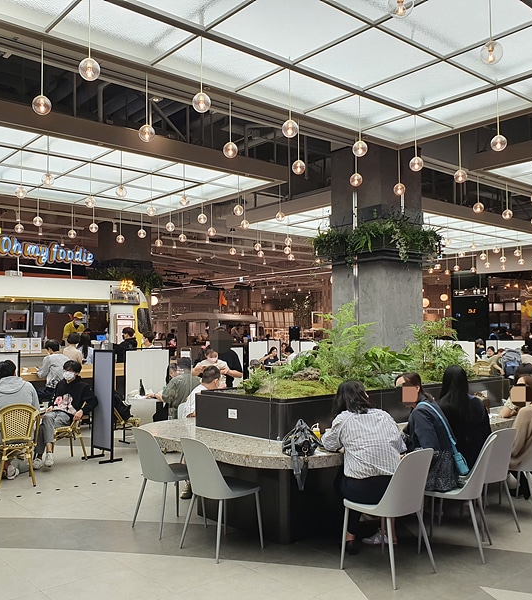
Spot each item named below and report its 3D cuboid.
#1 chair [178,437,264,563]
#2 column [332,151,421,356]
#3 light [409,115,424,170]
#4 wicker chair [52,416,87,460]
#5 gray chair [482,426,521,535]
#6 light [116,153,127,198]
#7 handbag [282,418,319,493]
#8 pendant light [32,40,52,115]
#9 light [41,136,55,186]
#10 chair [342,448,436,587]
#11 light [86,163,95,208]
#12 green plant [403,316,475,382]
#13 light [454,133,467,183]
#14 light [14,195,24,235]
[{"bbox_3d":[-0.346,1.395,4.359,0.460,0.820,0.530,-2,-3,45],"label":"chair"},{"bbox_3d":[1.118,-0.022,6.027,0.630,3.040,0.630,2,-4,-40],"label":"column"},{"bbox_3d":[1.728,-1.795,6.894,0.155,0.629,0.155,0,-3,0],"label":"light"},{"bbox_3d":[-2.470,1.548,7.389,0.470,0.860,0.545,-3,-4,39],"label":"wicker chair"},{"bbox_3d":[1.714,1.430,4.844,0.460,0.820,0.510,2,-3,-30],"label":"gray chair"},{"bbox_3d":[-1.202,-1.043,5.016,0.100,0.381,0.100,2,-4,-40],"label":"light"},{"bbox_3d":[0.228,1.052,4.093,0.260,0.480,0.200,0,-3,3],"label":"handbag"},{"bbox_3d":[-1.150,-1.144,3.094,0.100,0.392,0.100,2,-4,-40],"label":"pendant light"},{"bbox_3d":[-1.673,-1.065,4.624,0.100,0.391,0.100,2,-4,-40],"label":"light"},{"bbox_3d":[0.831,1.381,3.989,0.450,0.830,0.510,2,-4,-39],"label":"chair"},{"bbox_3d":[-2.683,-1.756,9.195,0.162,0.703,0.162,2,-3,-40],"label":"light"},{"bbox_3d":[1.866,0.546,6.500,0.620,0.660,0.600,2,-3,-40],"label":"green plant"},{"bbox_3d":[1.527,-1.127,4.719,0.102,0.405,0.102,0,-3,0],"label":"light"},{"bbox_3d":[-2.921,-1.000,7.143,0.102,0.405,0.102,0,-3,0],"label":"light"}]

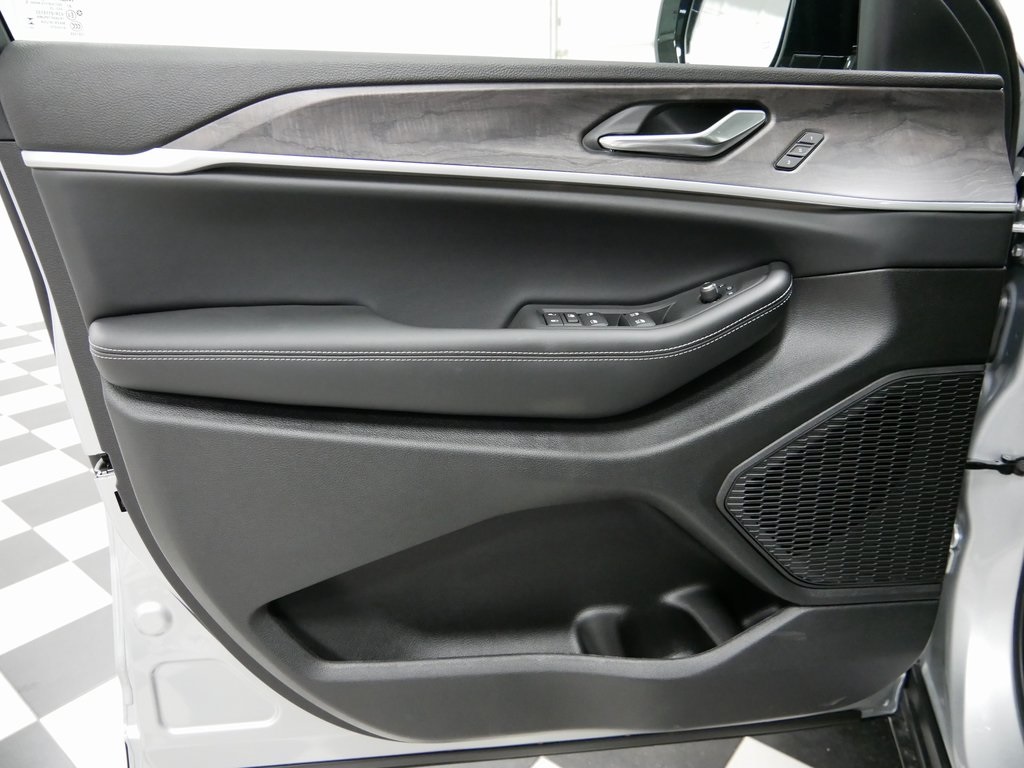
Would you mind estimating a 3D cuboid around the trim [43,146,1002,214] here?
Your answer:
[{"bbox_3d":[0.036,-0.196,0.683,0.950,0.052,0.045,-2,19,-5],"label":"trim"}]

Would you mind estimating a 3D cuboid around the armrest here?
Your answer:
[{"bbox_3d":[-0.049,-0.031,0.695,0.645,0.145,0.110,-3,20,-7],"label":"armrest"}]

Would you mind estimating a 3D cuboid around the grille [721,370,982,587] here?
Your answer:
[{"bbox_3d":[0.390,0.124,0.832,0.300,0.285,0.035,-3,20,-7],"label":"grille"}]

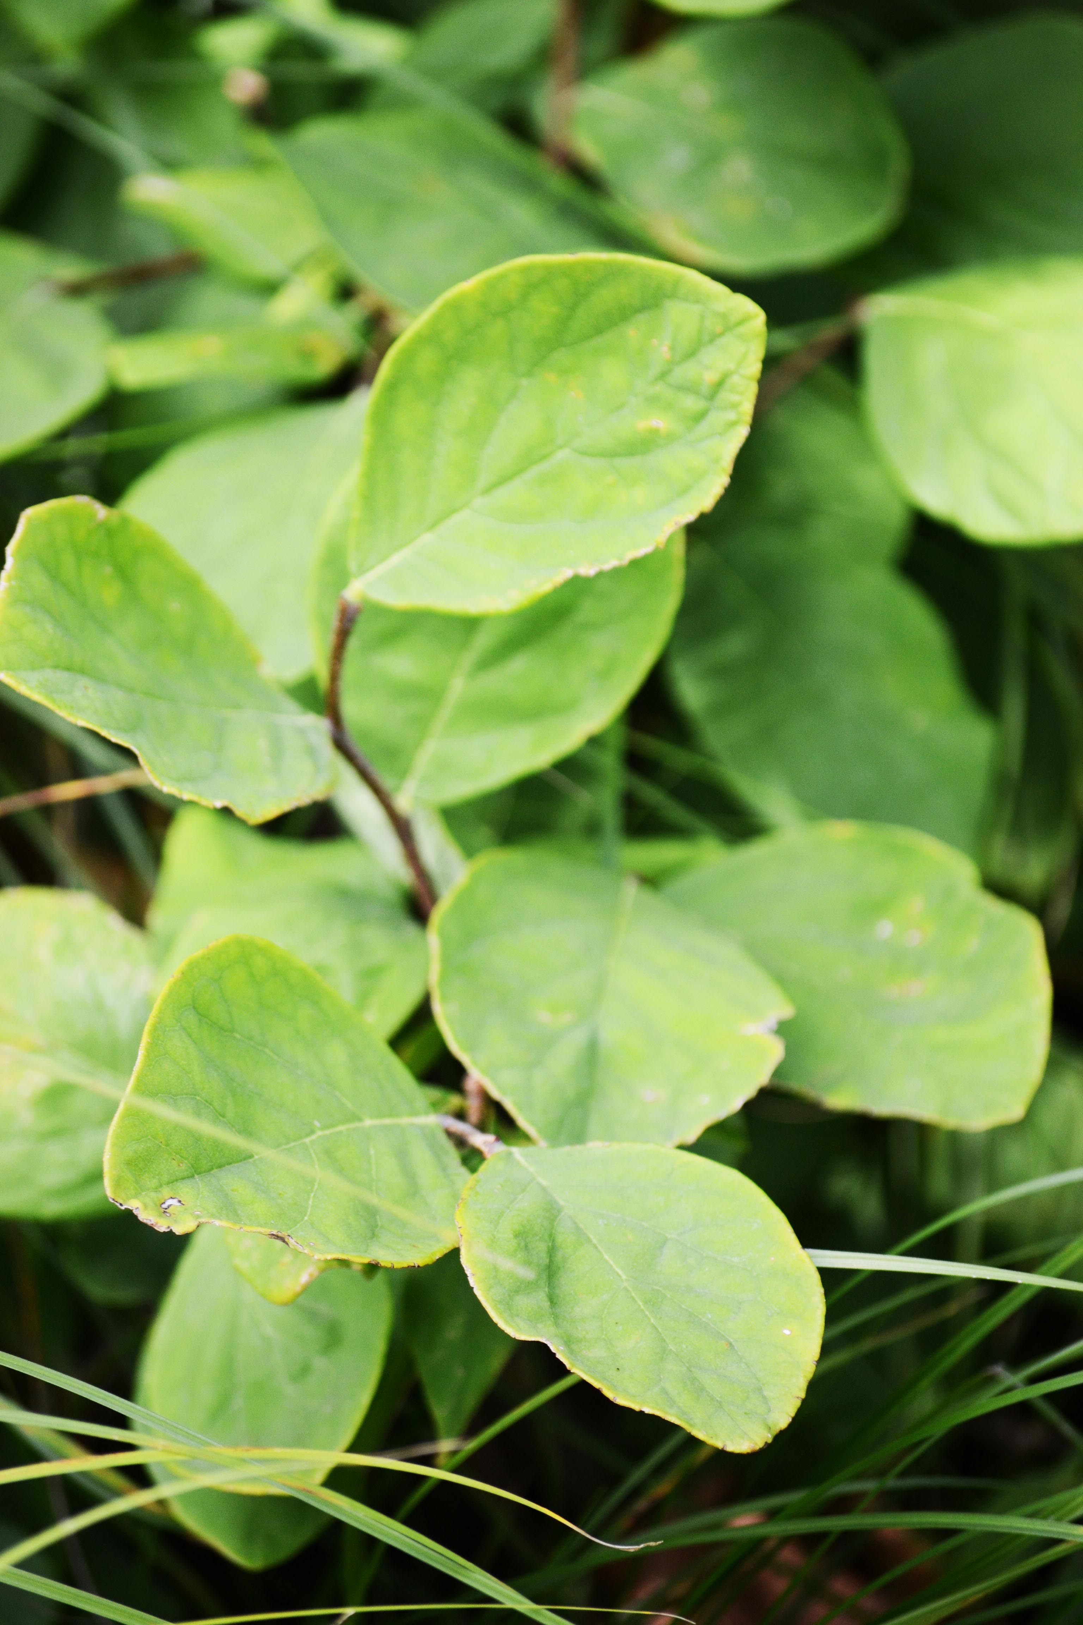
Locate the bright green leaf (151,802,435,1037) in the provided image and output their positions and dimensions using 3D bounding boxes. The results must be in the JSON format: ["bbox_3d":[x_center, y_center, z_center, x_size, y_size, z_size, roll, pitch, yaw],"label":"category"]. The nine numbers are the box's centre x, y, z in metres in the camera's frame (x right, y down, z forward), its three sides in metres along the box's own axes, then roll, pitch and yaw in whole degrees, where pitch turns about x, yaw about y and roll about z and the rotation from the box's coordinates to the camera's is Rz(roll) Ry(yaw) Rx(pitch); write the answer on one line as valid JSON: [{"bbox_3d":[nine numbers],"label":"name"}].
[{"bbox_3d":[-0.037,0.018,1.640,0.041,0.012,0.042,4,53,3],"label":"bright green leaf"}]

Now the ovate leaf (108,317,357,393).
[{"bbox_3d":[-0.047,-0.069,1.690,0.038,0.008,0.020,-1,26,-2],"label":"ovate leaf"}]

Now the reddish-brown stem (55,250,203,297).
[{"bbox_3d":[-0.063,-0.082,1.690,0.025,0.003,0.003,-16,40,-16],"label":"reddish-brown stem"}]

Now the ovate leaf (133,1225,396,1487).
[{"bbox_3d":[-0.040,0.077,1.610,0.037,0.010,0.047,5,60,3],"label":"ovate leaf"}]

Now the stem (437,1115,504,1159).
[{"bbox_3d":[-0.010,0.045,1.560,0.011,0.003,0.003,26,34,-15],"label":"stem"}]

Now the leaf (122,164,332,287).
[{"bbox_3d":[-0.047,-0.089,1.700,0.037,0.009,0.027,12,37,7],"label":"leaf"}]

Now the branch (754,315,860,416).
[{"bbox_3d":[0.040,-0.067,1.660,0.003,0.003,0.022,40,77,26],"label":"branch"}]

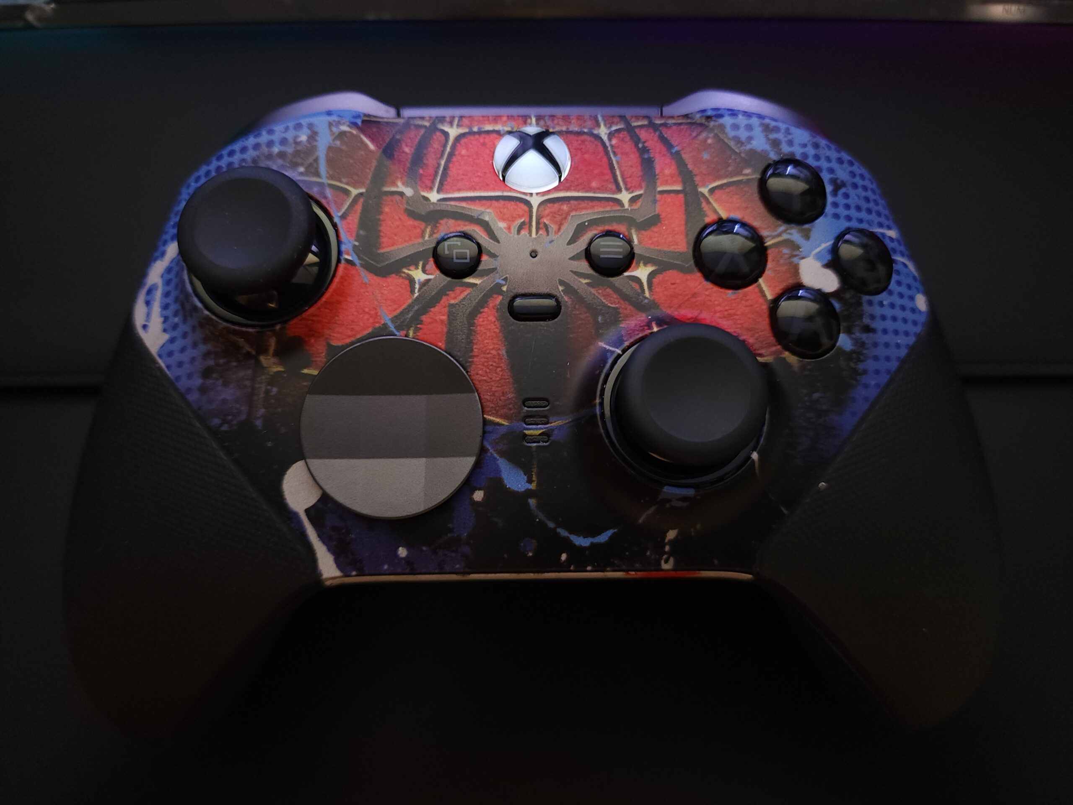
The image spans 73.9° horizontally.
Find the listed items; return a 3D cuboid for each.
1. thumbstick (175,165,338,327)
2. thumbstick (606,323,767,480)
[{"bbox_3d":[-0.039,-0.022,0.098,0.021,0.011,0.021,0,76,0],"label":"thumbstick"},{"bbox_3d":[0.020,-0.001,0.092,0.021,0.011,0.021,0,76,0],"label":"thumbstick"}]

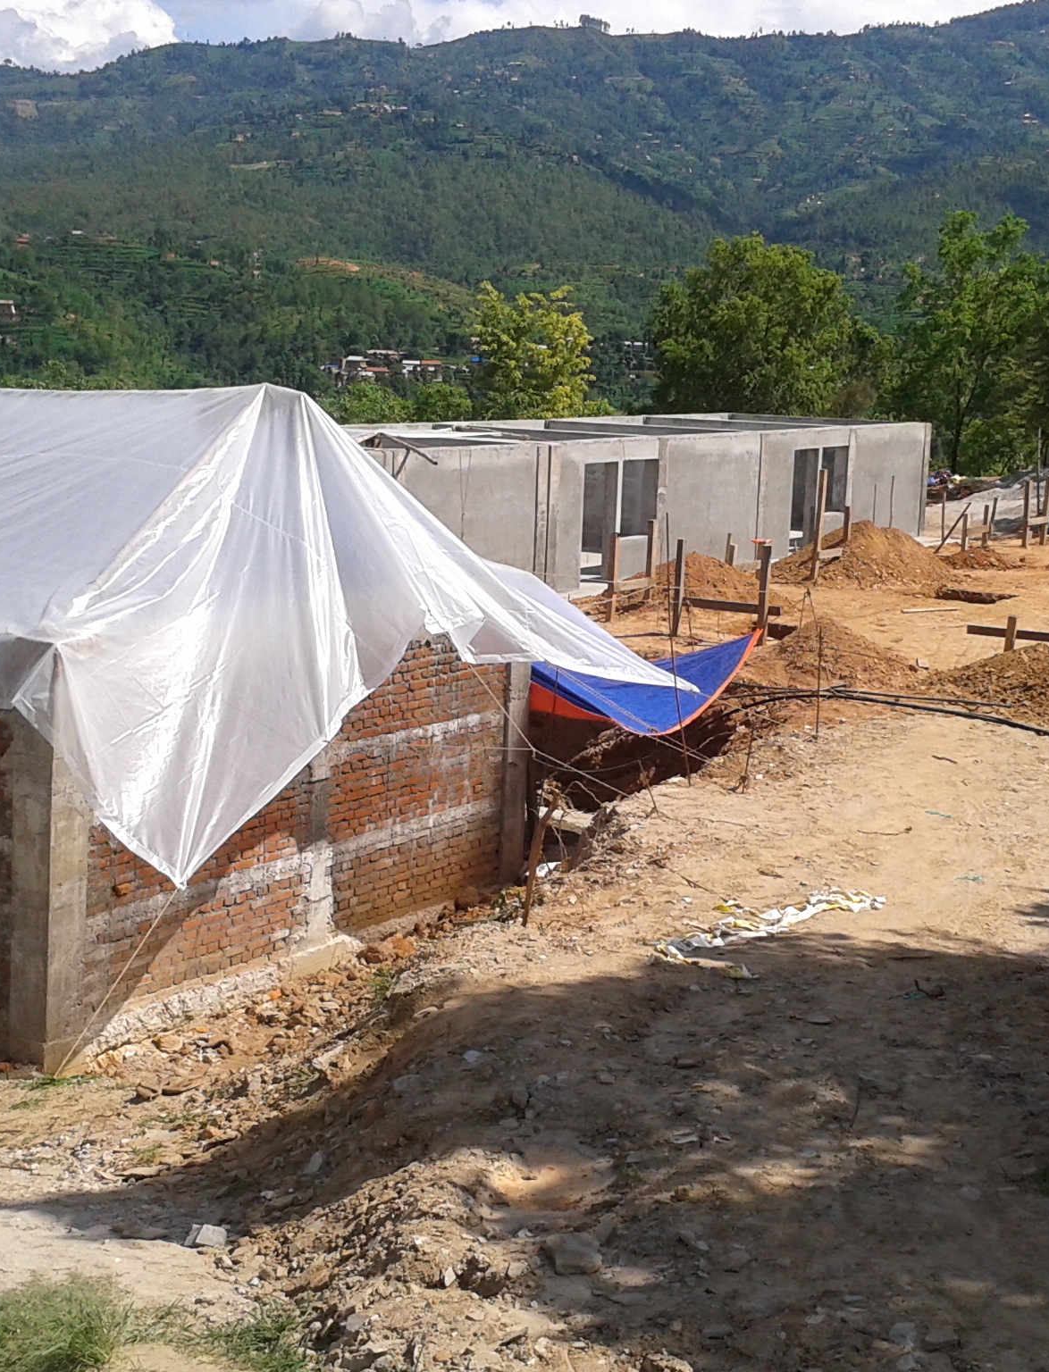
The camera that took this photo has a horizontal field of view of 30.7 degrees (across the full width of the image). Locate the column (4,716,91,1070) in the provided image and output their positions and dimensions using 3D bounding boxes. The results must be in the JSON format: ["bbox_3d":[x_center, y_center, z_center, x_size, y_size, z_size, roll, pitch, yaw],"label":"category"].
[{"bbox_3d":[-2.841,1.087,11.400,0.310,2.400,0.310,8,11,31],"label":"column"}]

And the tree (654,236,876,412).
[{"bbox_3d":[7.042,-9.374,58.799,6.500,8.800,6.400,2,10,0],"label":"tree"}]

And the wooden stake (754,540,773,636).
[{"bbox_3d":[2.955,-1.113,23.498,0.090,1.130,0.070,-4,12,-29],"label":"wooden stake"}]

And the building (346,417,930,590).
[{"bbox_3d":[1.308,-3.741,37.161,4.900,2.600,21.500,9,13,33],"label":"building"}]

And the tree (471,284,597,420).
[{"bbox_3d":[0.198,-9.286,60.618,3.900,6.800,3.900,2,10,0],"label":"tree"}]

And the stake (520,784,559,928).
[{"bbox_3d":[0.134,1.182,13.111,0.050,1.000,0.050,13,10,-2],"label":"stake"}]

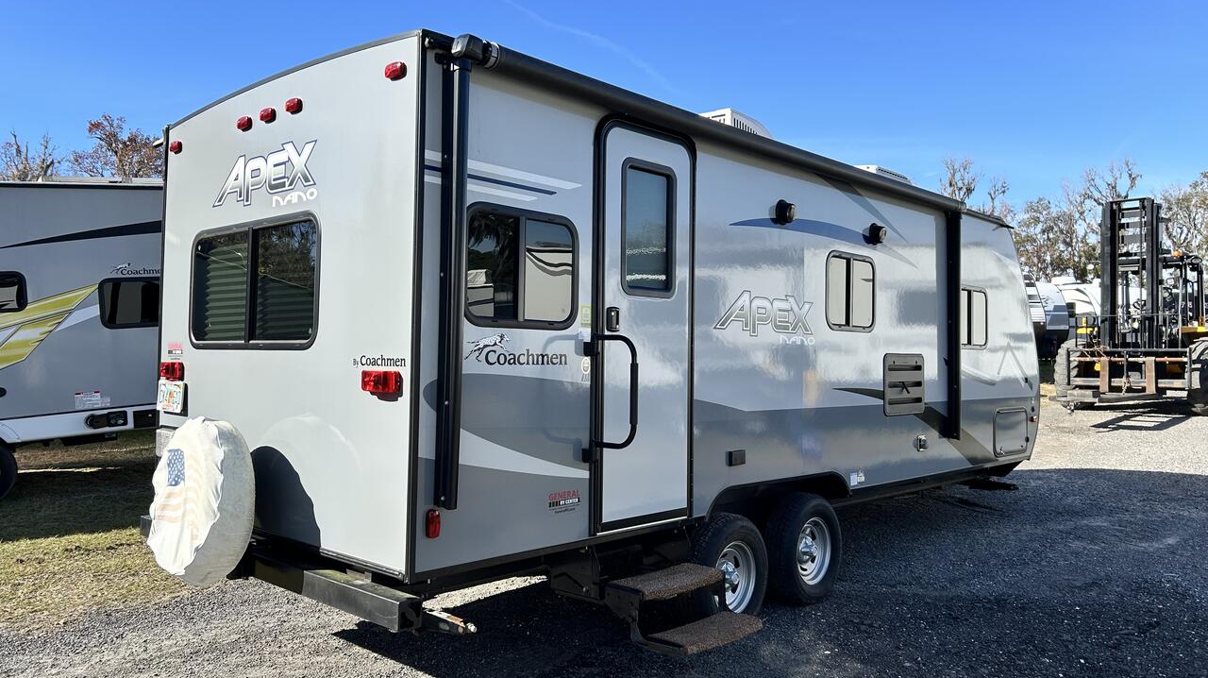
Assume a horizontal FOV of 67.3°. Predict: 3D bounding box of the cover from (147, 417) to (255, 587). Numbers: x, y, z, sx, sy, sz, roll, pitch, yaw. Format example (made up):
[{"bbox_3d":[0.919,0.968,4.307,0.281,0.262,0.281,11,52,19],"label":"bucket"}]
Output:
[{"bbox_3d":[-1.640,0.662,3.707,0.680,0.680,0.220,0,-7,43],"label":"cover"}]

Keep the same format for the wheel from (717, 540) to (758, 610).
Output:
[{"bbox_3d":[0.664,1.270,4.856,0.130,0.390,0.390,0,-2,43],"label":"wheel"}]

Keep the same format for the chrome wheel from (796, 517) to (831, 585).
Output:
[{"bbox_3d":[1.221,1.265,5.452,0.130,0.390,0.390,0,-2,43],"label":"chrome wheel"}]

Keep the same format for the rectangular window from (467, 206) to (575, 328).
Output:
[{"bbox_3d":[-0.319,-0.281,3.647,0.040,0.484,0.619,0,-2,43],"label":"rectangular window"}]

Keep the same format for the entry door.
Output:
[{"bbox_3d":[0.193,-0.063,4.197,0.050,1.809,0.663,0,-2,43],"label":"entry door"}]

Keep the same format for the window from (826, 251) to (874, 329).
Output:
[{"bbox_3d":[1.530,-0.287,5.627,0.040,0.487,0.639,0,-2,43],"label":"window"}]

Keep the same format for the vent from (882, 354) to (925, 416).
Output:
[{"bbox_3d":[2.047,0.311,6.177,0.040,0.421,0.614,0,-2,43],"label":"vent"}]

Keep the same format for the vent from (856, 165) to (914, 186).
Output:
[{"bbox_3d":[2.186,-1.188,7.545,0.500,0.320,0.660,0,-2,43],"label":"vent"}]

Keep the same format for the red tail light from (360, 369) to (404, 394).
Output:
[{"bbox_3d":[-0.830,0.157,3.355,0.215,0.075,0.045,0,-2,43],"label":"red tail light"}]

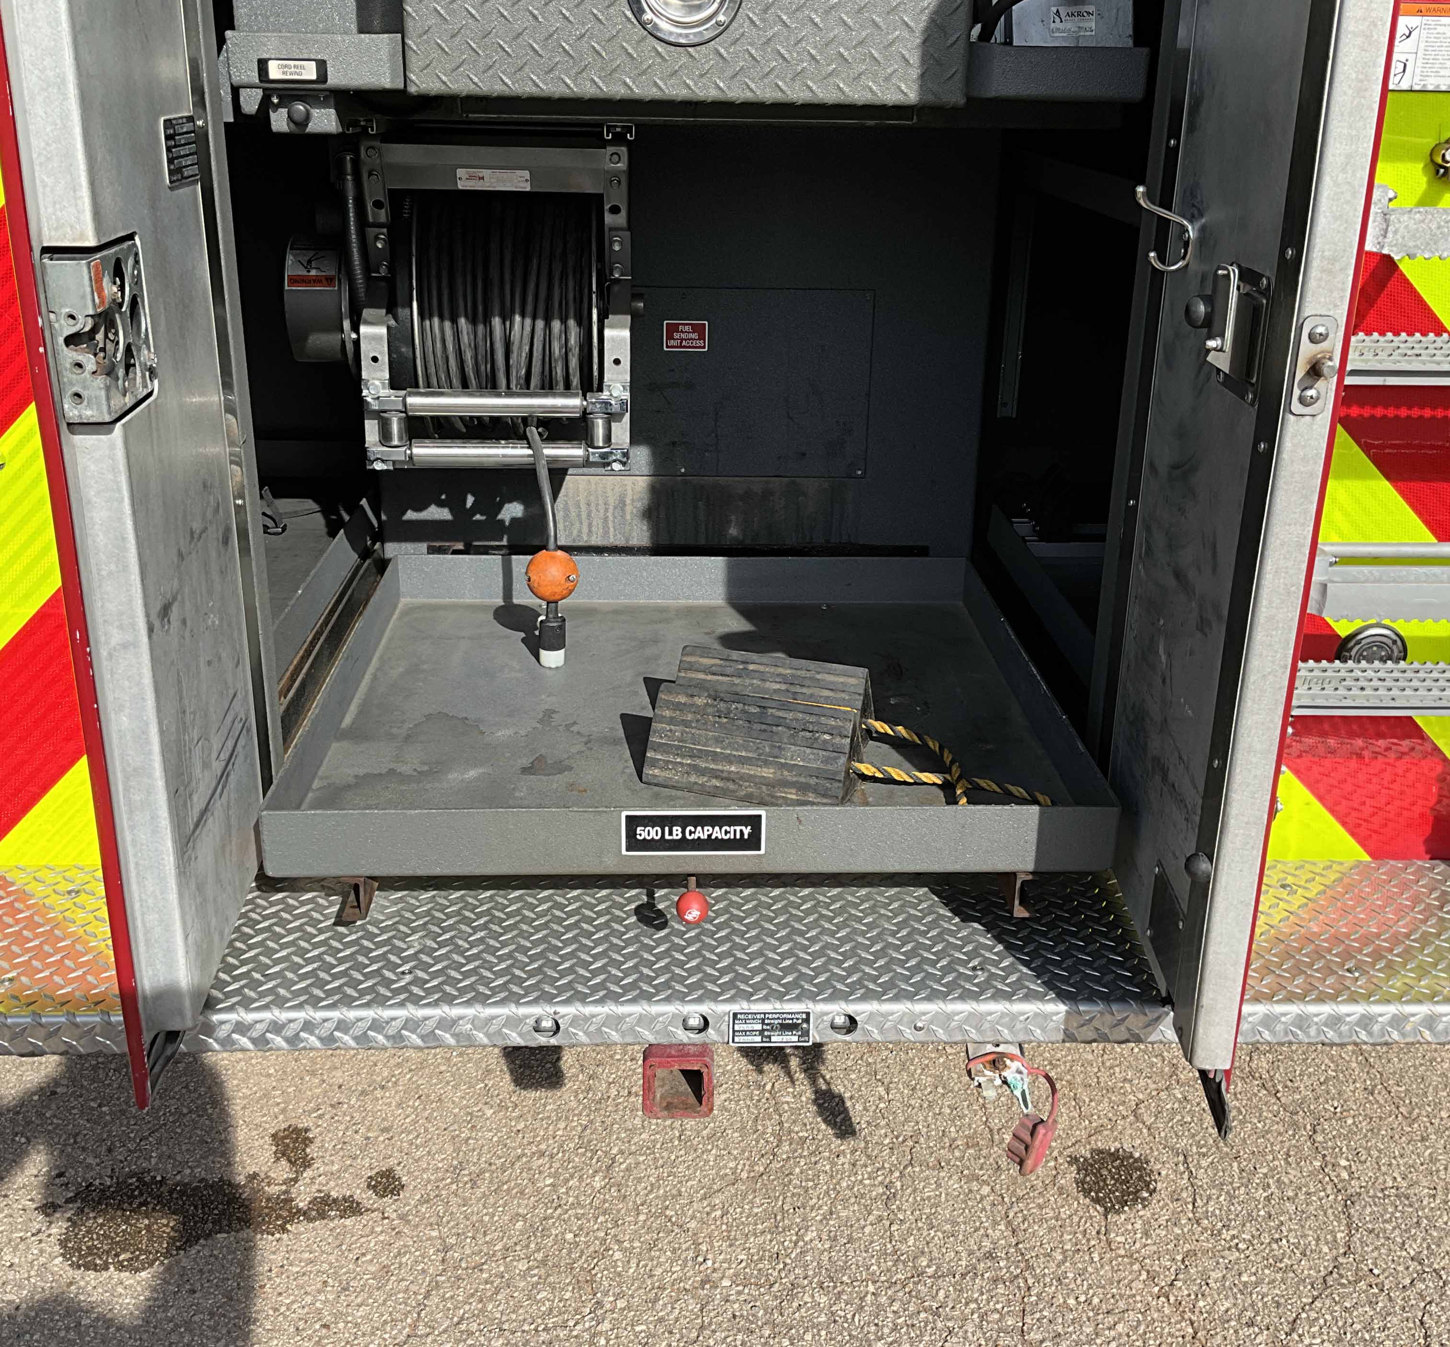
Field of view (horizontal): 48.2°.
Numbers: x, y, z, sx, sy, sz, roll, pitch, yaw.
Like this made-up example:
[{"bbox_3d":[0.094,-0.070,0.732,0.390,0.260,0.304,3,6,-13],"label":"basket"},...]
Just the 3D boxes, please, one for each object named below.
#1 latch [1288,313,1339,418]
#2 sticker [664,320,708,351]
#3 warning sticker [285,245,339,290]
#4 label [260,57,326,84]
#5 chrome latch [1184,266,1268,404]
[{"bbox_3d":[0.474,-0.243,1.292,0.028,0.080,0.027,1,21,1],"label":"latch"},{"bbox_3d":[-0.067,-0.582,2.795,0.076,0.051,0.003,0,21,-2],"label":"sticker"},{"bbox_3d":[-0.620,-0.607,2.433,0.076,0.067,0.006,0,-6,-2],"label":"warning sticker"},{"bbox_3d":[-0.479,-0.667,1.795,0.074,0.026,0.003,0,21,-2],"label":"label"},{"bbox_3d":[0.422,-0.297,1.407,0.060,0.106,0.118,1,21,1],"label":"chrome latch"}]

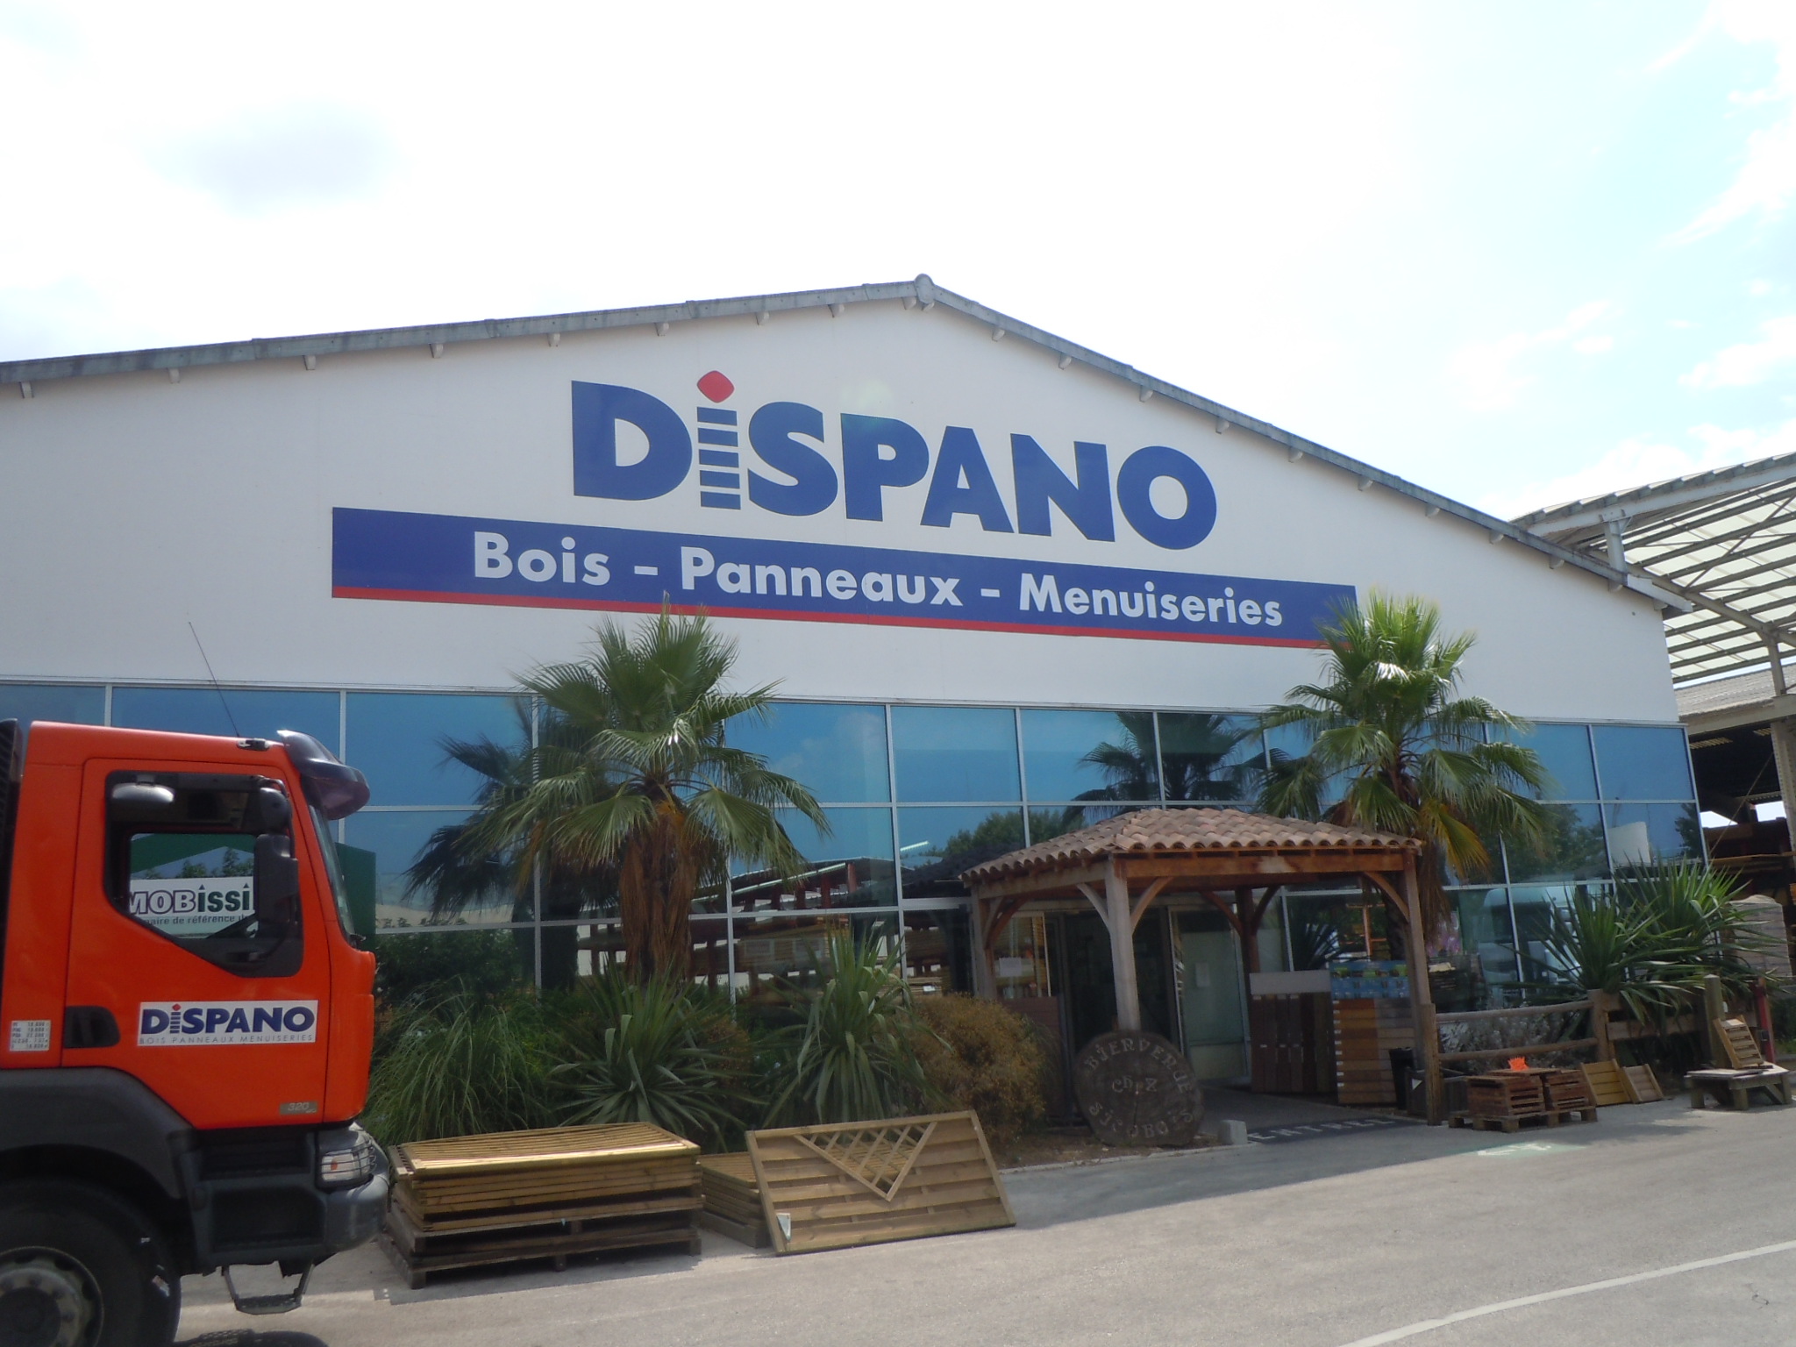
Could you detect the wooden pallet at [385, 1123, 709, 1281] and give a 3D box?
[{"bbox_3d":[-2.608,3.724,10.323,1.860,0.700,1.900,2,-12,-25],"label":"wooden pallet"}]

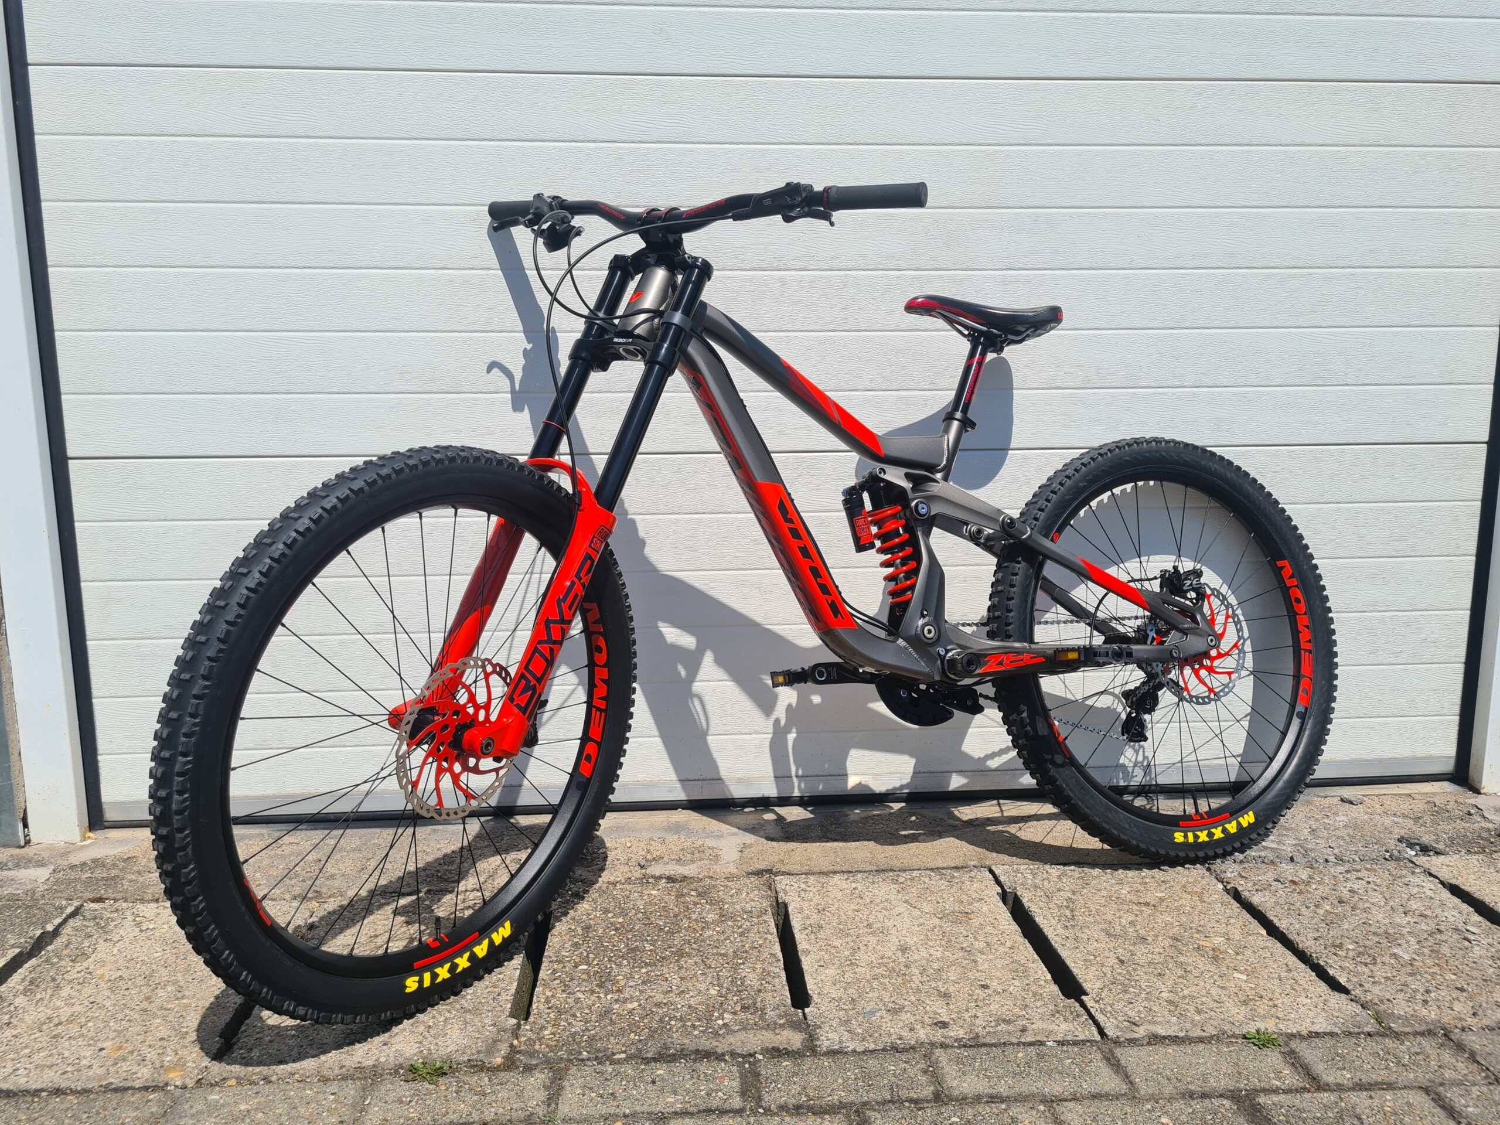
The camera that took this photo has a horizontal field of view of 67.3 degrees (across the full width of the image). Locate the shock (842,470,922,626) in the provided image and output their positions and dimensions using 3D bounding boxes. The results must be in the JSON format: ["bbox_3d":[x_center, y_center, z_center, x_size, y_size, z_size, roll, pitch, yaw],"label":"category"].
[{"bbox_3d":[0.198,-0.017,1.694,0.096,0.252,0.062,-10,-4,-23],"label":"shock"}]

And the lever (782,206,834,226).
[{"bbox_3d":[0.076,-0.446,1.448,0.066,0.022,0.027,10,13,33],"label":"lever"}]

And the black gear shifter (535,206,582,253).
[{"bbox_3d":[-0.292,-0.506,1.722,0.064,0.060,0.052,10,13,34],"label":"black gear shifter"}]

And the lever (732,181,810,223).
[{"bbox_3d":[0.029,-0.481,1.502,0.100,0.045,0.047,10,13,33],"label":"lever"}]

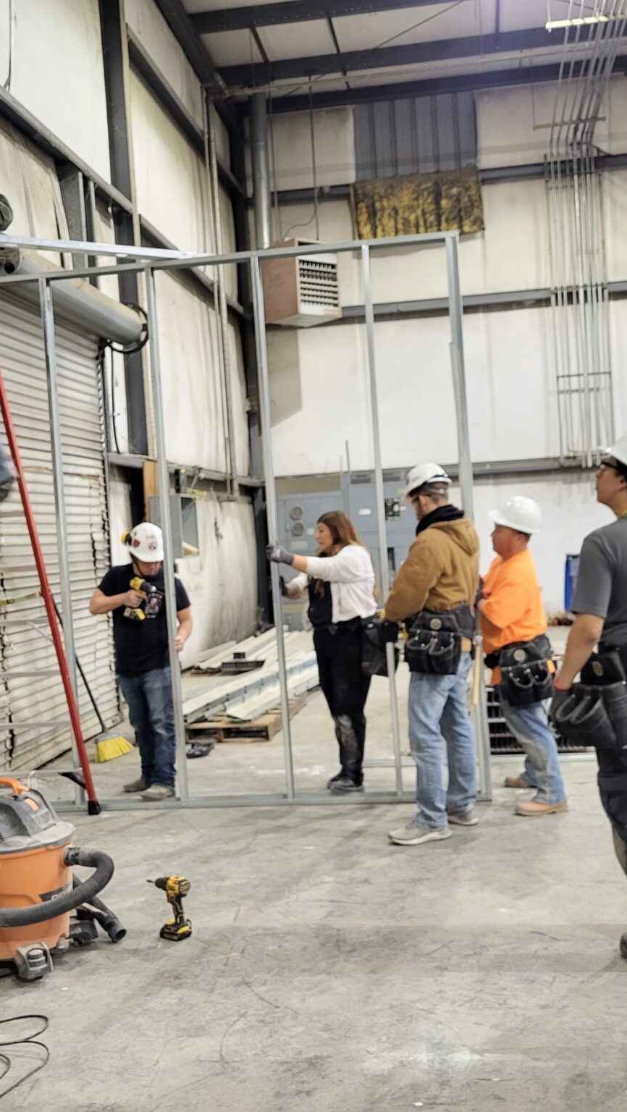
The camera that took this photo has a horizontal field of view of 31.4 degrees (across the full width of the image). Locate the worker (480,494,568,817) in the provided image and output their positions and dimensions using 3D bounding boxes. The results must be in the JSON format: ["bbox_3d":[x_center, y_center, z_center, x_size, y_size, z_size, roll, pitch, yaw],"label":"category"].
[{"bbox_3d":[1.099,0.486,5.877,0.500,1.615,0.560,-3,2,10],"label":"worker"}]

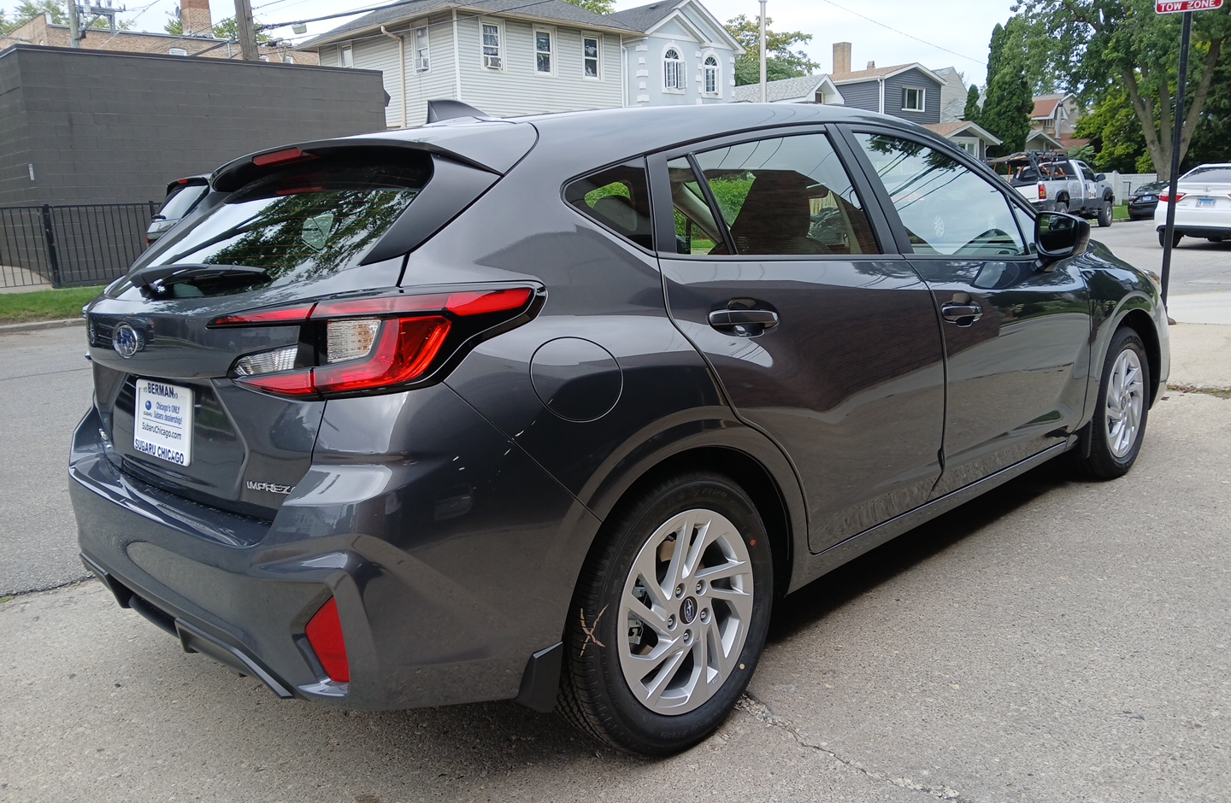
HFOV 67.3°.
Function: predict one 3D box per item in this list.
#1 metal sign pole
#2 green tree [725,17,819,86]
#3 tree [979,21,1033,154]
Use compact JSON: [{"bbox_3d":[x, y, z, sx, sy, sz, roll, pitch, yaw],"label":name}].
[{"bbox_3d":[4.222,-1.906,6.913,0.055,2.600,0.065,-15,17,-42],"label":"metal sign pole"},{"bbox_3d":[8.124,-15.857,51.149,7.000,10.900,7.000,9,17,41],"label":"green tree"},{"bbox_3d":[17.336,-12.581,41.000,2.500,8.700,2.500,-2,12,0],"label":"tree"}]

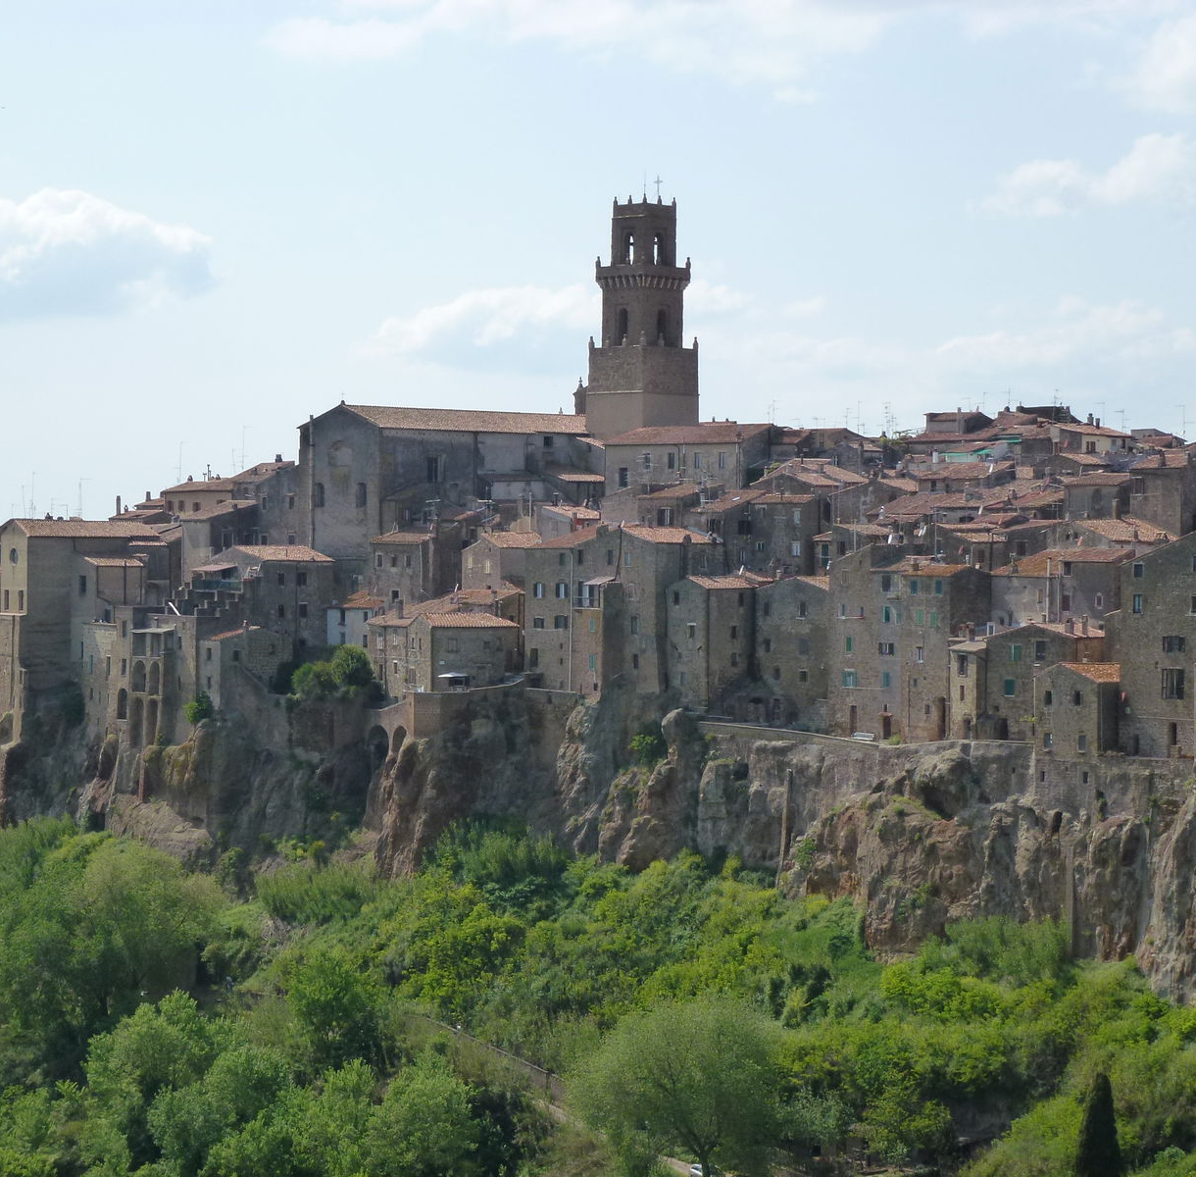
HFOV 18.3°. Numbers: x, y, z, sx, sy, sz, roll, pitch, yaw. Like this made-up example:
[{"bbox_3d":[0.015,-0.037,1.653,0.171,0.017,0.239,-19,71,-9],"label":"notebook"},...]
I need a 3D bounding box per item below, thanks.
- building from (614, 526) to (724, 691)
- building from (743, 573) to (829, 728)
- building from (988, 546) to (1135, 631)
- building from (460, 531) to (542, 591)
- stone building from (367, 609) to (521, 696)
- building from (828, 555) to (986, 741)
[{"bbox_3d":[7.250,2.040,374.590,6.000,16.800,9.800,0,0,45],"label":"building"},{"bbox_3d":[19.250,6.160,366.000,7.800,14.600,8.000,0,0,18],"label":"building"},{"bbox_3d":[46.740,0.740,372.000,12.500,9.500,8.500,0,0,25],"label":"building"},{"bbox_3d":[-9.460,-2.070,380.000,7.000,7.500,7.200,0,0,-32],"label":"building"},{"bbox_3d":[-14.960,6.350,360.000,10.000,8.400,11.800,0,0,-27],"label":"stone building"},{"bbox_3d":[29.810,5.310,358.000,13.000,18.000,7.700,0,0,28],"label":"building"}]

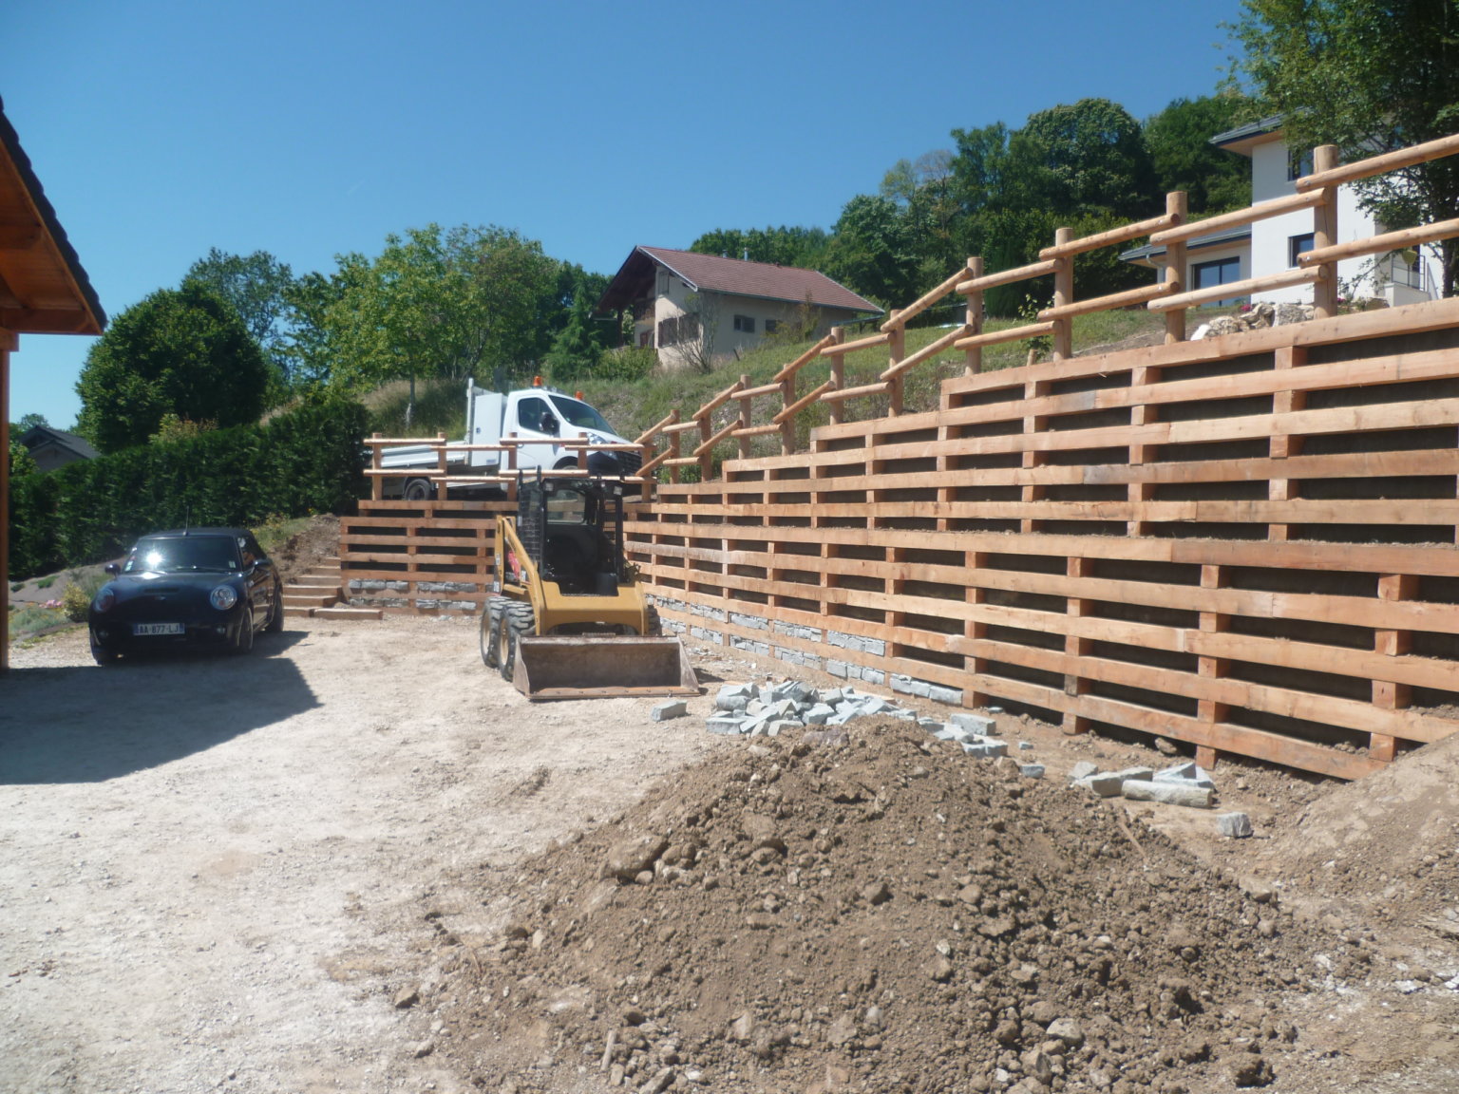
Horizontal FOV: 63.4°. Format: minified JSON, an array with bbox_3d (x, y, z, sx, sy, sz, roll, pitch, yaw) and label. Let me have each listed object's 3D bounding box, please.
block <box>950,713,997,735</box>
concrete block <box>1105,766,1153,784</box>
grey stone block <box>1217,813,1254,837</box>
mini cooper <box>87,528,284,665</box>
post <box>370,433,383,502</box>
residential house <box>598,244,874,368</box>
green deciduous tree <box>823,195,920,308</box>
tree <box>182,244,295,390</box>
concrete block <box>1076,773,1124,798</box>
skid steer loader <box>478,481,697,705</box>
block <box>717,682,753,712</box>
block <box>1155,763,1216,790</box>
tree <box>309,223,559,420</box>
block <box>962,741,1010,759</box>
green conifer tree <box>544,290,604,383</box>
[{"bbox_3d":[1.820,1.309,8.768,0.140,0.110,0.360,-1,2,-34],"label":"block"},{"bbox_3d":[2.393,1.382,7.050,0.290,0.120,0.150,-1,2,-26],"label":"concrete block"},{"bbox_3d":[2.575,1.406,6.010,0.155,0.100,0.125,-1,2,-24],"label":"grey stone block"},{"bbox_3d":[-6.440,0.500,14.223,1.750,1.414,3.710,0,2,-14],"label":"mini cooper"},{"bbox_3d":[-5.829,-1.318,19.500,0.155,1.140,0.155,0,2,0],"label":"post"},{"bbox_3d":[0.316,-12.752,65.722,12.238,6.670,11.310,-1,2,-34],"label":"residential house"},{"bbox_3d":[9.860,-20.472,82.000,6.500,8.000,6.500,0,2,0],"label":"green deciduous tree"},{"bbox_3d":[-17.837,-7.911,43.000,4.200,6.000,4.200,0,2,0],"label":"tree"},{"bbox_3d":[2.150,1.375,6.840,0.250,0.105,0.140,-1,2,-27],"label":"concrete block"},{"bbox_3d":[-1.512,0.274,11.912,1.560,2.020,3.100,-1,2,-19],"label":"skid steer loader"},{"bbox_3d":[0.034,1.273,9.950,0.260,0.160,0.360,0,2,0],"label":"block"},{"bbox_3d":[2.766,1.395,7.150,0.360,0.140,0.260,1,2,18],"label":"block"},{"bbox_3d":[-8.521,-6.453,34.000,7.000,5.800,6.300,0,2,0],"label":"tree"},{"bbox_3d":[1.730,1.376,7.980,0.290,0.110,0.170,0,2,-14],"label":"block"},{"bbox_3d":[-7.224,-9.854,55.000,2.900,4.300,2.900,0,2,0],"label":"green conifer tree"}]

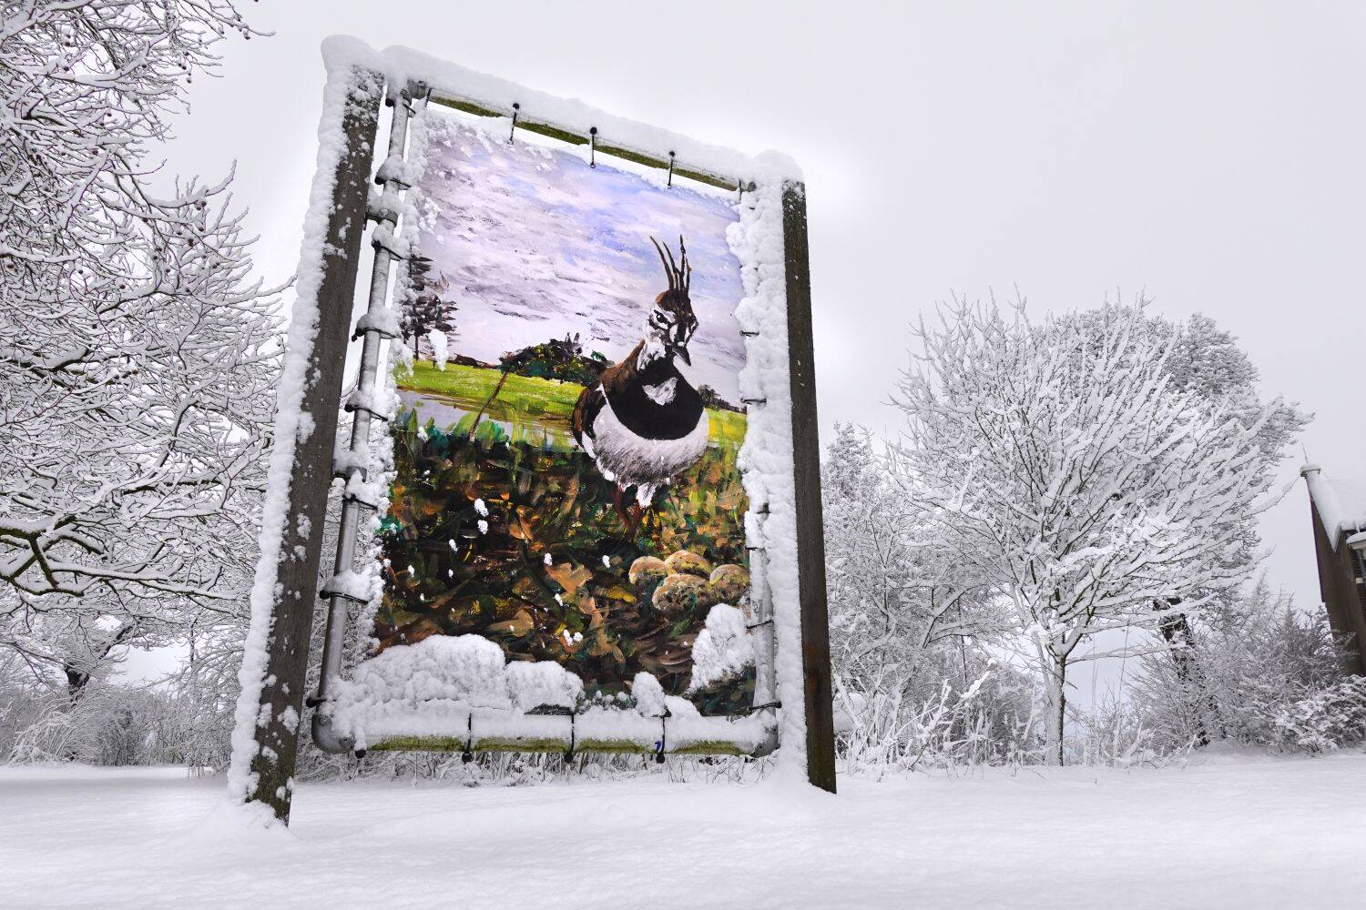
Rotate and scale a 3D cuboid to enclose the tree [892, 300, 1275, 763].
[{"bbox_3d":[5.316,0.883,12.341,4.850,6.300,4.800,0,-18,0],"label":"tree"}]

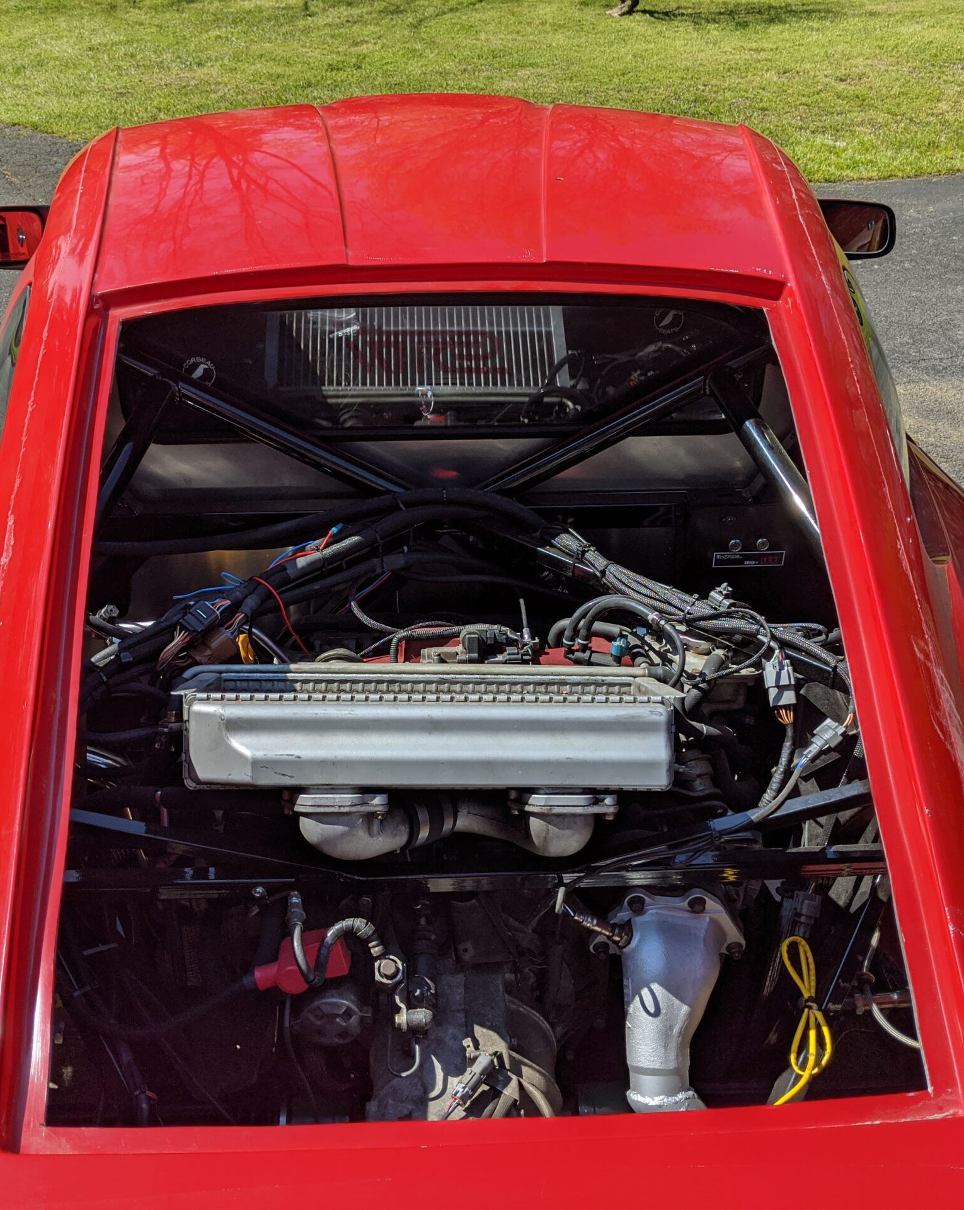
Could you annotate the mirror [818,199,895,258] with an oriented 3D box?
[{"bbox_3d":[0.679,-0.730,2.406,0.200,0.108,0.100,-2,32,-3],"label":"mirror"}]

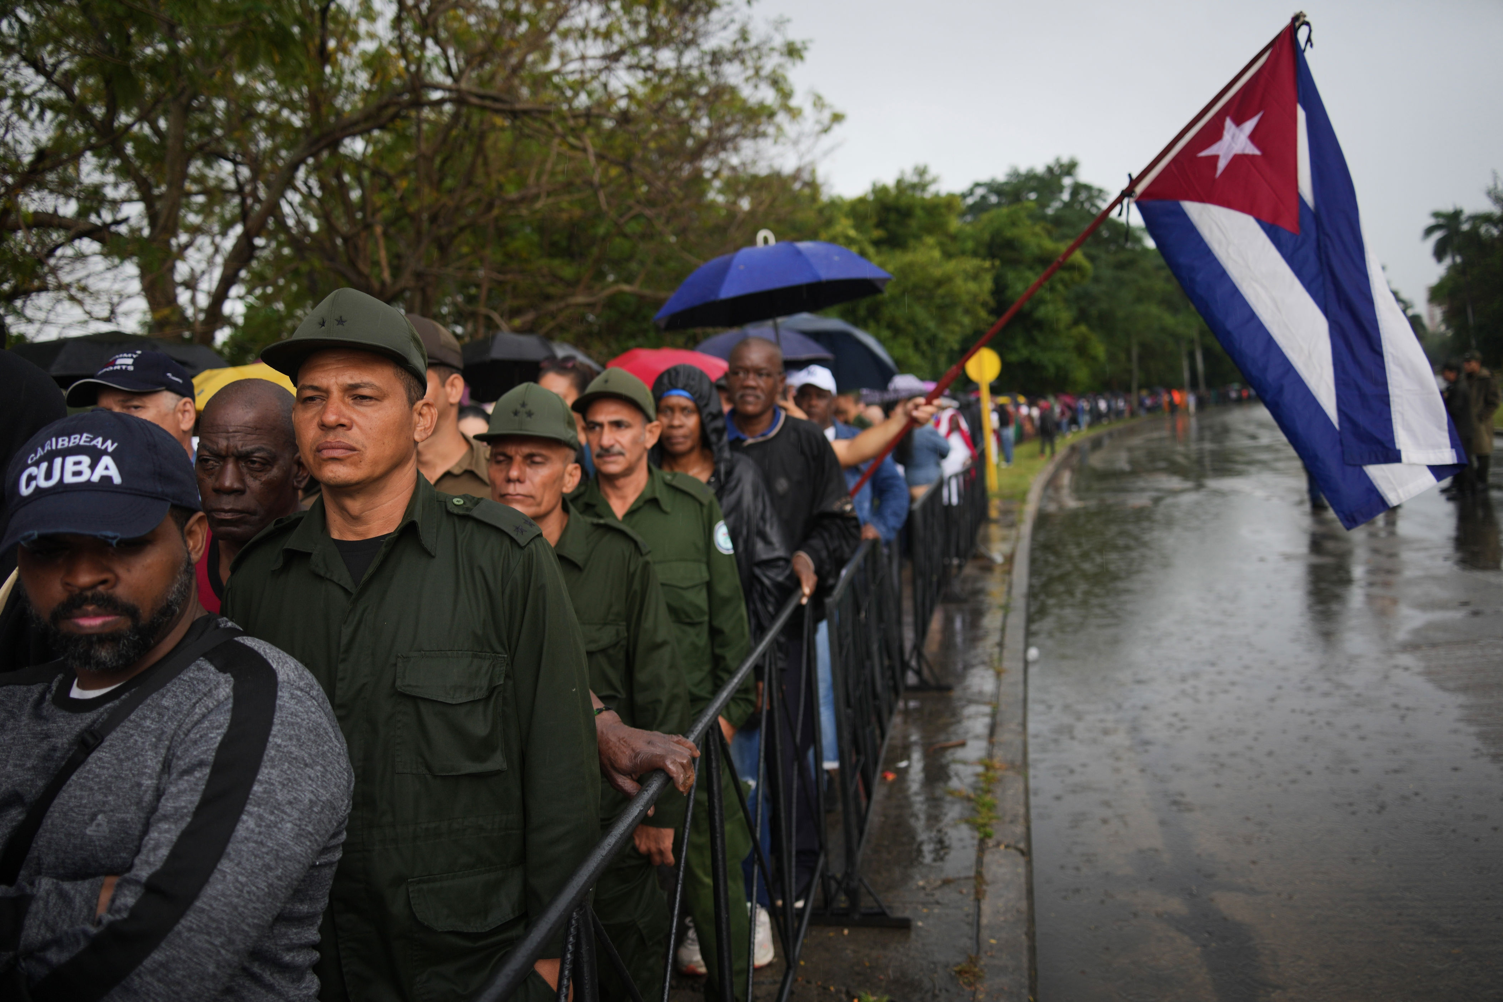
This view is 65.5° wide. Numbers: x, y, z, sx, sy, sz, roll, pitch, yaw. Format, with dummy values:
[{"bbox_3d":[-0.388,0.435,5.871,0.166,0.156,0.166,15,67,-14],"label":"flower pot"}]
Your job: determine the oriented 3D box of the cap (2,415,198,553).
[{"bbox_3d":[-0.698,-0.018,1.250,0.180,0.140,0.270,-4,14,-2],"label":"cap"}]

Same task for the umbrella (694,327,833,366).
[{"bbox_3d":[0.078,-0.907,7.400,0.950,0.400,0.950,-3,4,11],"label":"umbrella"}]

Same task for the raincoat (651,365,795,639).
[{"bbox_3d":[-0.098,0.089,3.300,0.560,0.960,0.380,-3,4,16],"label":"raincoat"}]

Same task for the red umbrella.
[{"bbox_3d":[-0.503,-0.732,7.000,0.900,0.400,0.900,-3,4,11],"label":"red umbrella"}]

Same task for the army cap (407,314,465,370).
[{"bbox_3d":[-0.683,-0.314,2.350,0.180,0.130,0.260,-2,4,25],"label":"army cap"}]

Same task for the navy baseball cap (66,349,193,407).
[{"bbox_3d":[-1.266,-0.251,2.380,0.180,0.130,0.270,-3,4,18],"label":"navy baseball cap"}]

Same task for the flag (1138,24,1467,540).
[{"bbox_3d":[1.362,-0.557,2.900,0.760,1.250,0.360,-2,4,27],"label":"flag"}]

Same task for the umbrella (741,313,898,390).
[{"bbox_3d":[0.445,-0.944,7.700,1.080,0.500,1.080,6,-22,0],"label":"umbrella"}]

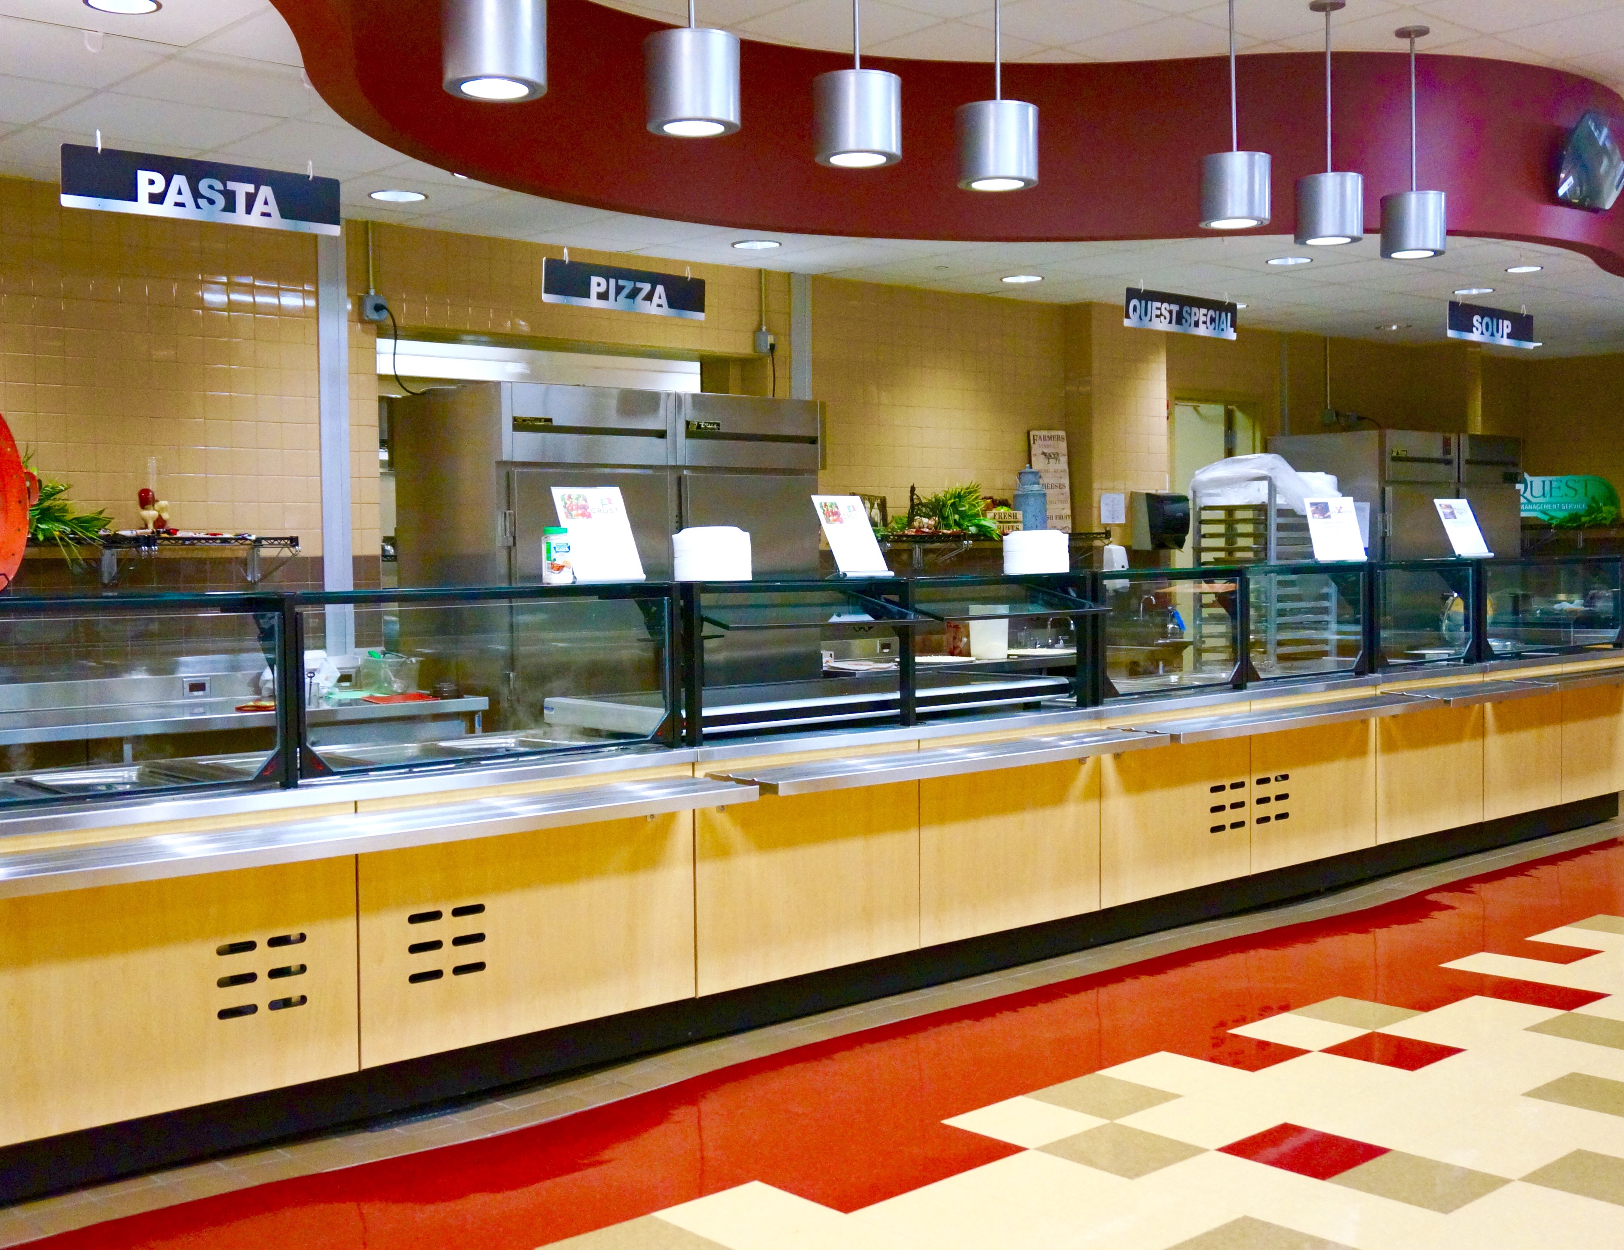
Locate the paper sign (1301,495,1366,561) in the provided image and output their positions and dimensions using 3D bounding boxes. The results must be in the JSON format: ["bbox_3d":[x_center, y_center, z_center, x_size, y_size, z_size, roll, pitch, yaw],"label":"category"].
[{"bbox_3d":[2.212,-0.388,7.931,0.220,0.260,0.130,-1,2,-9],"label":"paper sign"}]

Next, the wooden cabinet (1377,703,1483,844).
[{"bbox_3d":[2.513,0.567,8.416,0.907,0.673,0.580,-3,3,-42],"label":"wooden cabinet"}]

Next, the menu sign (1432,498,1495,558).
[{"bbox_3d":[2.970,-0.440,8.554,0.228,0.266,0.149,-2,3,-33],"label":"menu sign"}]

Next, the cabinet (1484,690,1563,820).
[{"bbox_3d":[3.114,0.536,8.965,0.746,0.680,0.600,-3,3,-42],"label":"cabinet"}]

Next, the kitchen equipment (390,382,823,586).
[{"bbox_3d":[-0.874,0.046,8.516,1.750,2.130,0.860,-3,3,-42],"label":"kitchen equipment"}]

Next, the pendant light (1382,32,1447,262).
[{"bbox_3d":[2.392,-1.918,7.476,0.257,0.880,0.257,-3,3,-42],"label":"pendant light"}]

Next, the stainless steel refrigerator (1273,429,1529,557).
[{"bbox_3d":[3.734,-0.143,11.980,1.672,2.100,0.830,-3,3,-42],"label":"stainless steel refrigerator"}]

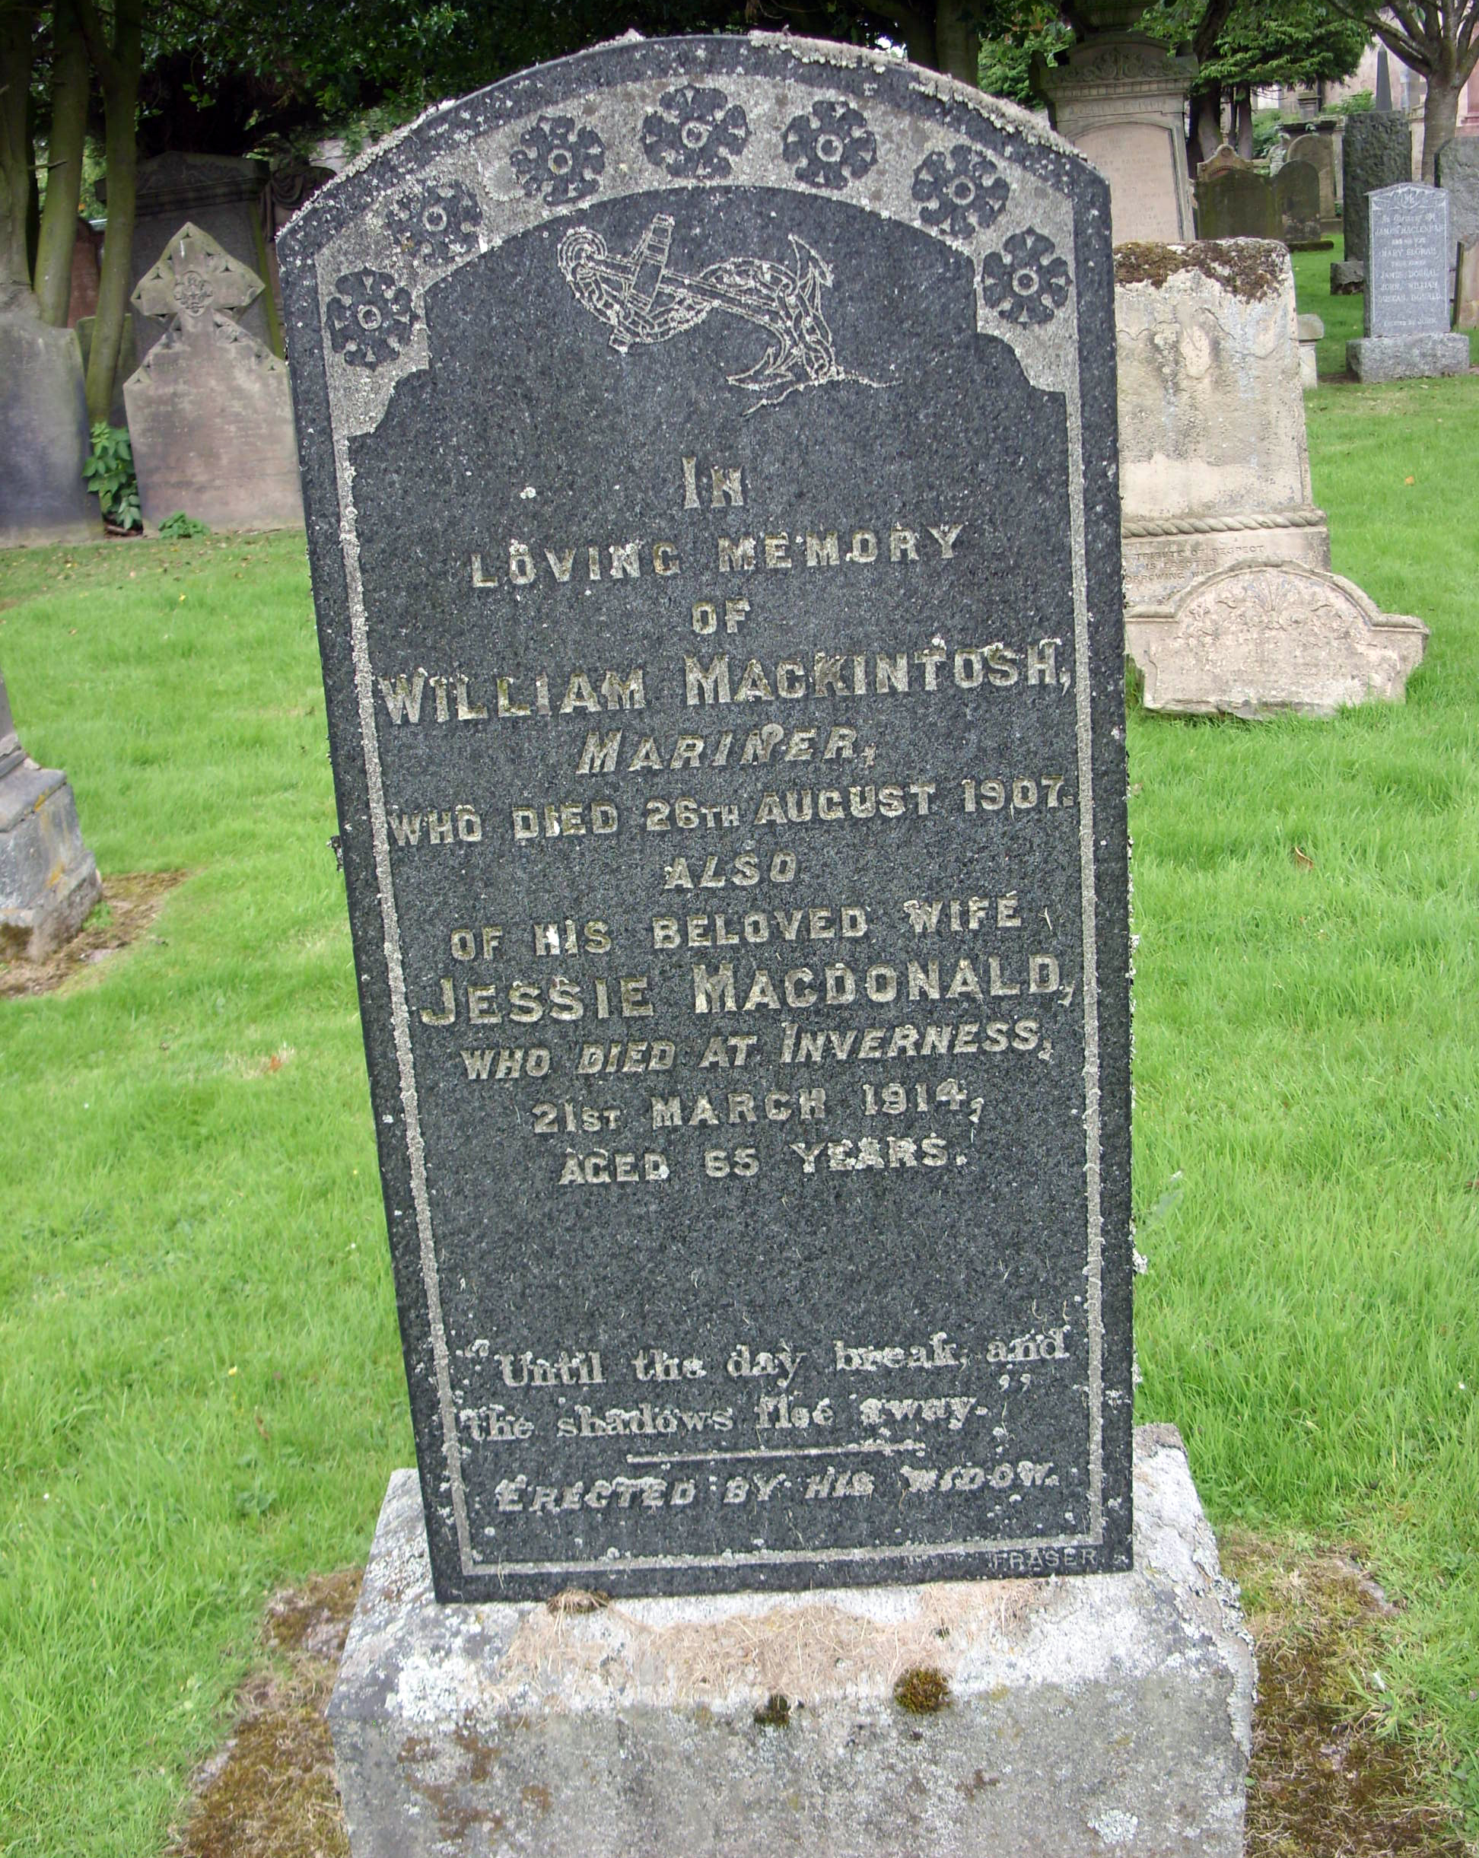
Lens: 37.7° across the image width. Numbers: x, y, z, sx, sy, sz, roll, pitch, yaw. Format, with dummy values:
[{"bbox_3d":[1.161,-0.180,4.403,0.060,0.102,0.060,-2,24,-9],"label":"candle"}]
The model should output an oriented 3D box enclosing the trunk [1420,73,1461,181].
[{"bbox_3d":[10.693,-11.948,33.000,0.500,2.150,0.500,-5,15,0],"label":"trunk"}]

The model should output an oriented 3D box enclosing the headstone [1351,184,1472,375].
[{"bbox_3d":[4.477,-4.317,14.500,0.740,1.230,0.300,-5,15,0],"label":"headstone"}]

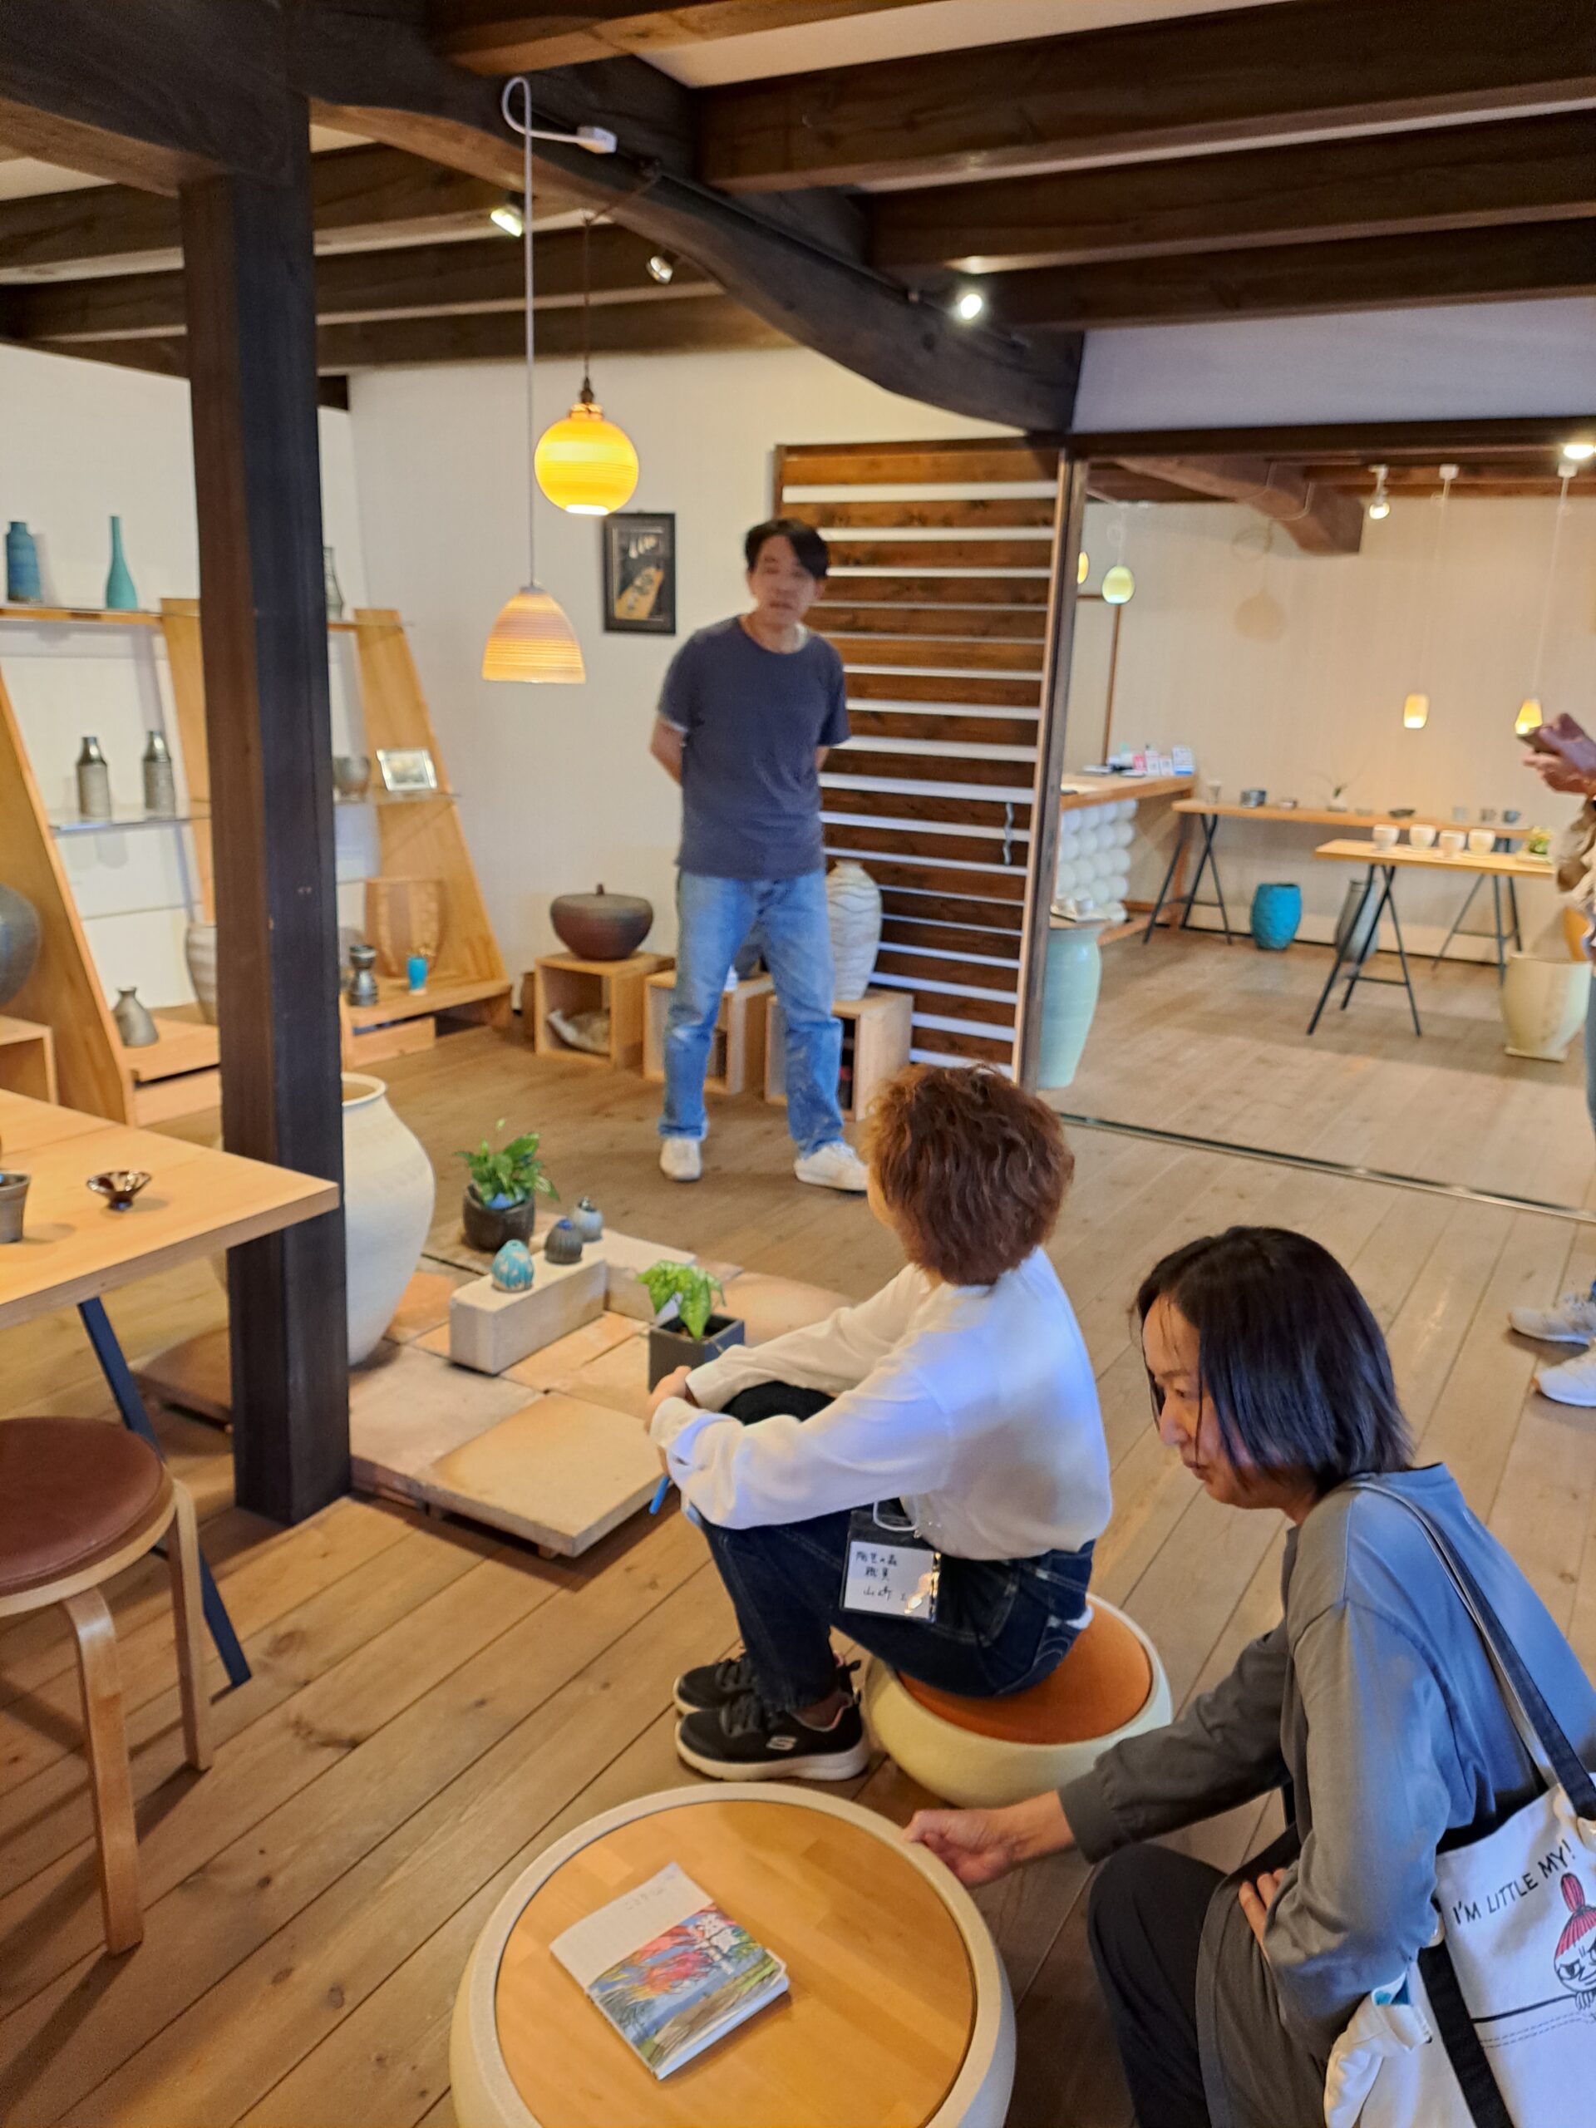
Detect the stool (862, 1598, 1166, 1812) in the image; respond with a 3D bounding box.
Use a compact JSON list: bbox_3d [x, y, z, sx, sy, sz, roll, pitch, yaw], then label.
[{"bbox_3d":[0.276,0.836,1.863,0.385,0.205,0.385,2,15,-1],"label":"stool"}]

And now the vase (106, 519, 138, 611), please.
[{"bbox_3d":[-2.144,-1.579,4.655,0.102,0.278,0.102,11,18,29],"label":"vase"}]

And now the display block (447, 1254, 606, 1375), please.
[{"bbox_3d":[-0.521,0.468,2.870,0.108,0.124,0.335,10,17,28],"label":"display block"}]

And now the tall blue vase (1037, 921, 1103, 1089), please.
[{"bbox_3d":[0.844,-0.211,5.085,0.370,0.565,0.370,2,15,-1],"label":"tall blue vase"}]

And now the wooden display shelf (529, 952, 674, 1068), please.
[{"bbox_3d":[-0.687,-0.209,5.186,0.325,0.328,0.335,10,17,27],"label":"wooden display shelf"}]

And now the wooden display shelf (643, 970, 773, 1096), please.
[{"bbox_3d":[-0.276,-0.122,4.931,0.325,0.328,0.335,10,17,27],"label":"wooden display shelf"}]

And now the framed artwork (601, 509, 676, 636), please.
[{"bbox_3d":[-0.527,-1.663,5.005,0.290,0.388,0.025,10,17,27],"label":"framed artwork"}]

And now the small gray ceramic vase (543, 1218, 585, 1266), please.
[{"bbox_3d":[-0.467,0.350,2.944,0.075,0.083,0.075,0,15,-9],"label":"small gray ceramic vase"}]

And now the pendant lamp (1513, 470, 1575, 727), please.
[{"bbox_3d":[3.291,-2.022,6.460,0.120,1.107,0.120,10,17,28],"label":"pendant lamp"}]

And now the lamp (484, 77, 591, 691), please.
[{"bbox_3d":[-0.423,-1.066,2.360,0.170,0.880,0.170,2,15,-1],"label":"lamp"}]

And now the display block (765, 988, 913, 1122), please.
[{"bbox_3d":[0.132,-0.048,4.811,0.348,0.345,0.360,11,18,29],"label":"display block"}]

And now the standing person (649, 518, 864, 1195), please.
[{"bbox_3d":[-0.120,-0.522,3.853,0.520,1.690,0.380,0,16,-9],"label":"standing person"}]

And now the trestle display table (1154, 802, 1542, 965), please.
[{"bbox_3d":[2.859,-0.938,7.841,1.820,0.740,0.620,10,17,28],"label":"trestle display table"}]

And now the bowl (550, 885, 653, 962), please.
[{"bbox_3d":[-0.698,-0.511,5.273,0.370,0.243,0.370,2,15,-1],"label":"bowl"}]

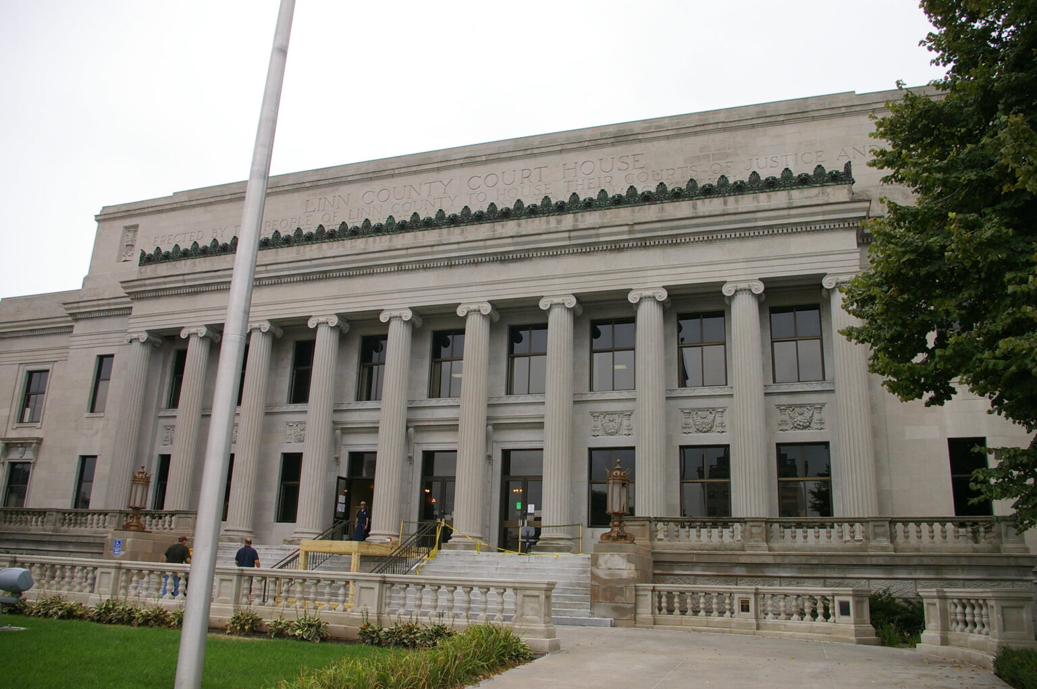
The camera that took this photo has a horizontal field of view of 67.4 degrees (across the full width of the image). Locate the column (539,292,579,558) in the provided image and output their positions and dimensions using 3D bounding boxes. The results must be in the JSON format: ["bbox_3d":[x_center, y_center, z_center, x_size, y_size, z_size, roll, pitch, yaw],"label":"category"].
[{"bbox_3d":[1.440,2.683,26.924,1.440,8.896,1.440,2,-16,0],"label":"column"}]

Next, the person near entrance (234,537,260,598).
[{"bbox_3d":[-6.689,5.585,18.878,0.560,1.780,0.360,0,-16,4],"label":"person near entrance"}]

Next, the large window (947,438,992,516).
[{"bbox_3d":[13.543,4.100,23.204,1.118,2.725,0.150,-4,-16,18],"label":"large window"}]

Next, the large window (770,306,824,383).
[{"bbox_3d":[9.257,-0.027,25.827,1.638,2.677,0.150,-4,-16,18],"label":"large window"}]

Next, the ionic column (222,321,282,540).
[{"bbox_3d":[-10.189,3.230,29.487,1.290,8.450,1.200,-4,-18,18],"label":"ionic column"}]

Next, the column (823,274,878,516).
[{"bbox_3d":[10.347,2.089,23.988,1.440,8.896,1.440,-4,-17,18],"label":"column"}]

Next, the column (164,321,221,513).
[{"bbox_3d":[-13.007,3.396,30.496,1.290,8.450,1.200,-4,-18,18],"label":"column"}]

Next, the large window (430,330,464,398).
[{"bbox_3d":[-2.634,0.736,30.317,1.661,2.730,0.160,-4,-17,18],"label":"large window"}]

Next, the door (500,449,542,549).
[{"bbox_3d":[0.253,5.601,27.890,1.920,3.687,0.192,-4,-17,18],"label":"door"}]

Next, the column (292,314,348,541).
[{"bbox_3d":[-7.631,3.238,29.879,1.440,8.896,1.440,-4,-17,18],"label":"column"}]

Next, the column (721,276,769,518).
[{"bbox_3d":[7.094,2.148,23.722,1.290,8.450,1.200,-4,-18,18],"label":"column"}]

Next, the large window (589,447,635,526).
[{"bbox_3d":[3.208,4.866,26.479,1.660,2.747,0.150,-4,-16,18],"label":"large window"}]

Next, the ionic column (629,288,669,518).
[{"bbox_3d":[4.229,2.341,24.663,1.290,8.450,1.200,-4,-18,18],"label":"ionic column"}]

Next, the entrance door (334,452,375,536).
[{"bbox_3d":[-5.791,5.964,29.861,1.920,3.687,0.192,-4,-17,18],"label":"entrance door"}]

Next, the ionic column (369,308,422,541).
[{"bbox_3d":[-4.623,3.058,28.894,1.440,8.896,1.440,-4,-17,18],"label":"ionic column"}]

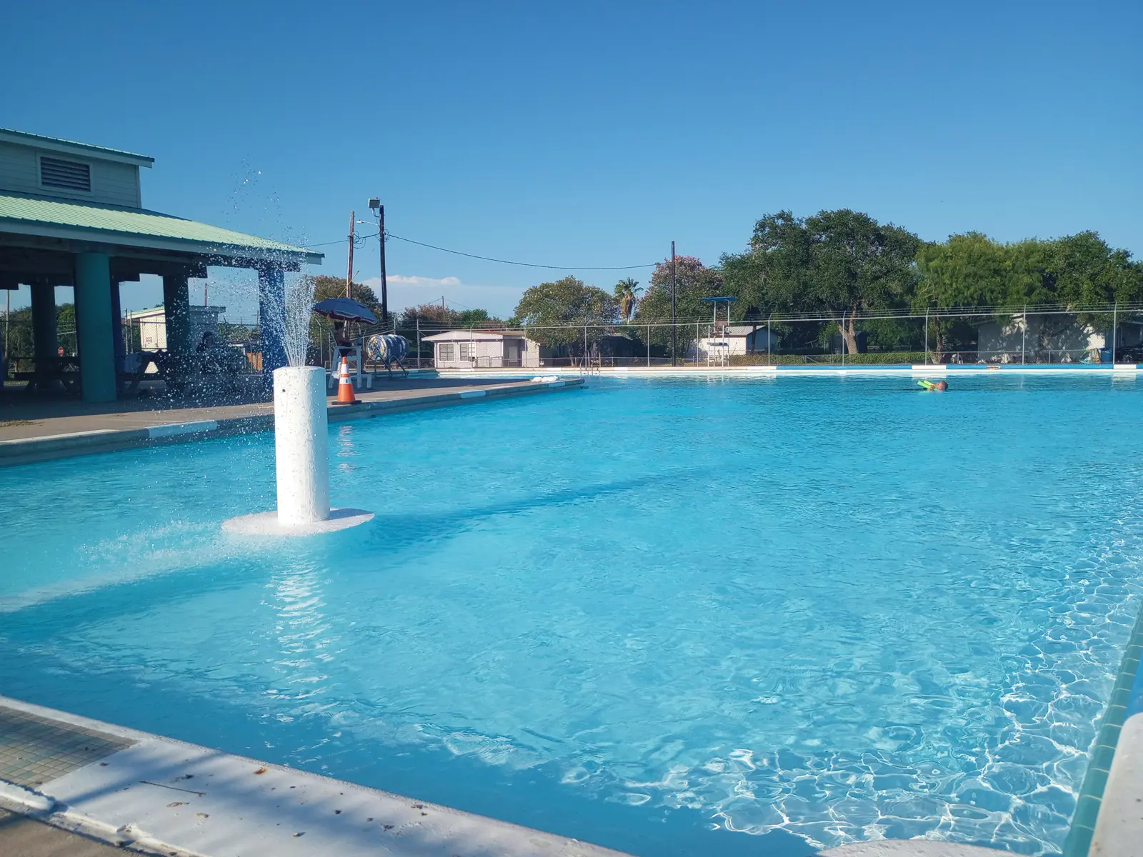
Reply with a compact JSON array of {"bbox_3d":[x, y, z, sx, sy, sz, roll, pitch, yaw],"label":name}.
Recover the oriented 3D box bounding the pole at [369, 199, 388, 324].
[{"bbox_3d":[-9.447,-6.998,45.503,0.750,8.492,0.500,-2,5,-11],"label":"pole"}]

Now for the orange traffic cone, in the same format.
[{"bbox_3d":[-3.426,-0.726,14.050,0.350,0.710,0.350,0,5,9],"label":"orange traffic cone"}]

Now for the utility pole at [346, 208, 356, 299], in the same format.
[{"bbox_3d":[-12.930,-7.992,54.002,0.320,9.355,0.320,2,4,-14],"label":"utility pole"}]

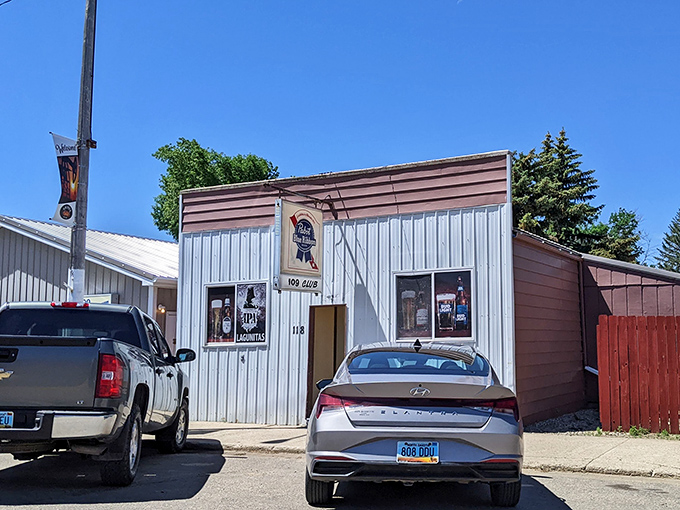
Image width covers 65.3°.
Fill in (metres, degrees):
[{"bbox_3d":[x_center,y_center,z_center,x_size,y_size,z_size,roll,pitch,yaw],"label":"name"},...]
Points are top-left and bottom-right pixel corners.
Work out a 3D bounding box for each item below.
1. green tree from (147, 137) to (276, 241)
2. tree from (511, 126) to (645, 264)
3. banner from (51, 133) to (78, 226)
[{"bbox_3d":[-5.484,-0.054,22.232,6.300,9.900,6.000,1,-8,0],"label":"green tree"},{"bbox_3d":[10.765,-0.292,24.314,6.500,11.330,6.300,1,-8,0],"label":"tree"},{"bbox_3d":[-5.263,-1.429,10.060,0.070,1.690,0.620,-2,-9,19],"label":"banner"}]

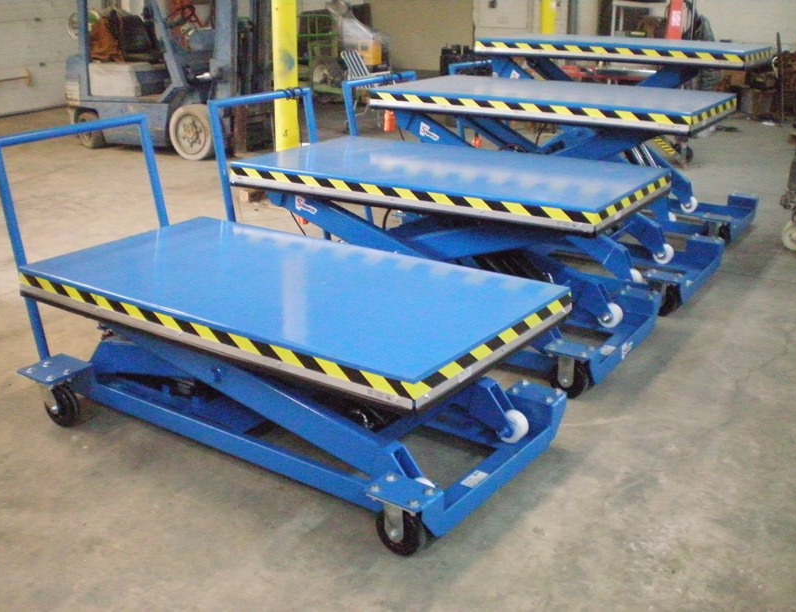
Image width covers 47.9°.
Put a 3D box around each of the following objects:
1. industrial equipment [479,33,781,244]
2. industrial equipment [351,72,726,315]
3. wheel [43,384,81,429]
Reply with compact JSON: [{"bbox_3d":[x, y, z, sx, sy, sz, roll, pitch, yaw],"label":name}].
[{"bbox_3d":[1.533,-1.218,6.279,1.925,1.258,1.042,12,23,31],"label":"industrial equipment"},{"bbox_3d":[0.822,-0.730,5.310,2.046,1.101,1.030,12,23,30],"label":"industrial equipment"},{"bbox_3d":[-1.326,0.396,3.545,0.156,0.175,0.072,13,24,33],"label":"wheel"}]

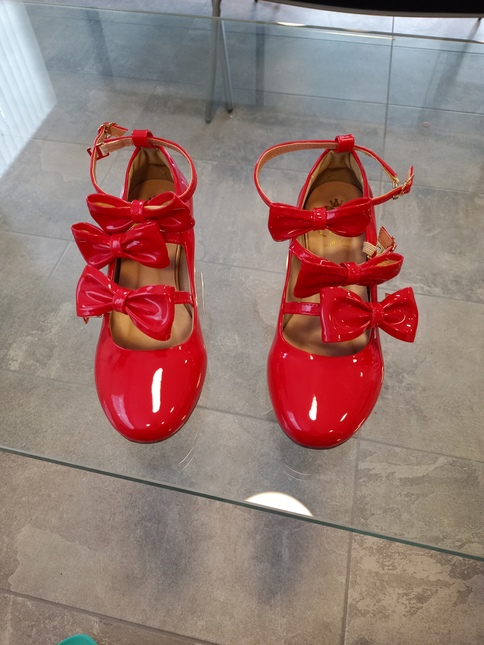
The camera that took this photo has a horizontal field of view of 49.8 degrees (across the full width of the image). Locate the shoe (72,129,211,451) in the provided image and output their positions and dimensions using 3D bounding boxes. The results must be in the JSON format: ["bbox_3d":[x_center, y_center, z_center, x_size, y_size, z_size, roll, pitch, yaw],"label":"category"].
[{"bbox_3d":[-0.077,-0.039,0.414,0.105,0.115,0.241,-1,54,0],"label":"shoe"}]

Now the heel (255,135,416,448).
[{"bbox_3d":[0.071,-0.034,0.414,0.121,0.117,0.242,8,54,6],"label":"heel"}]

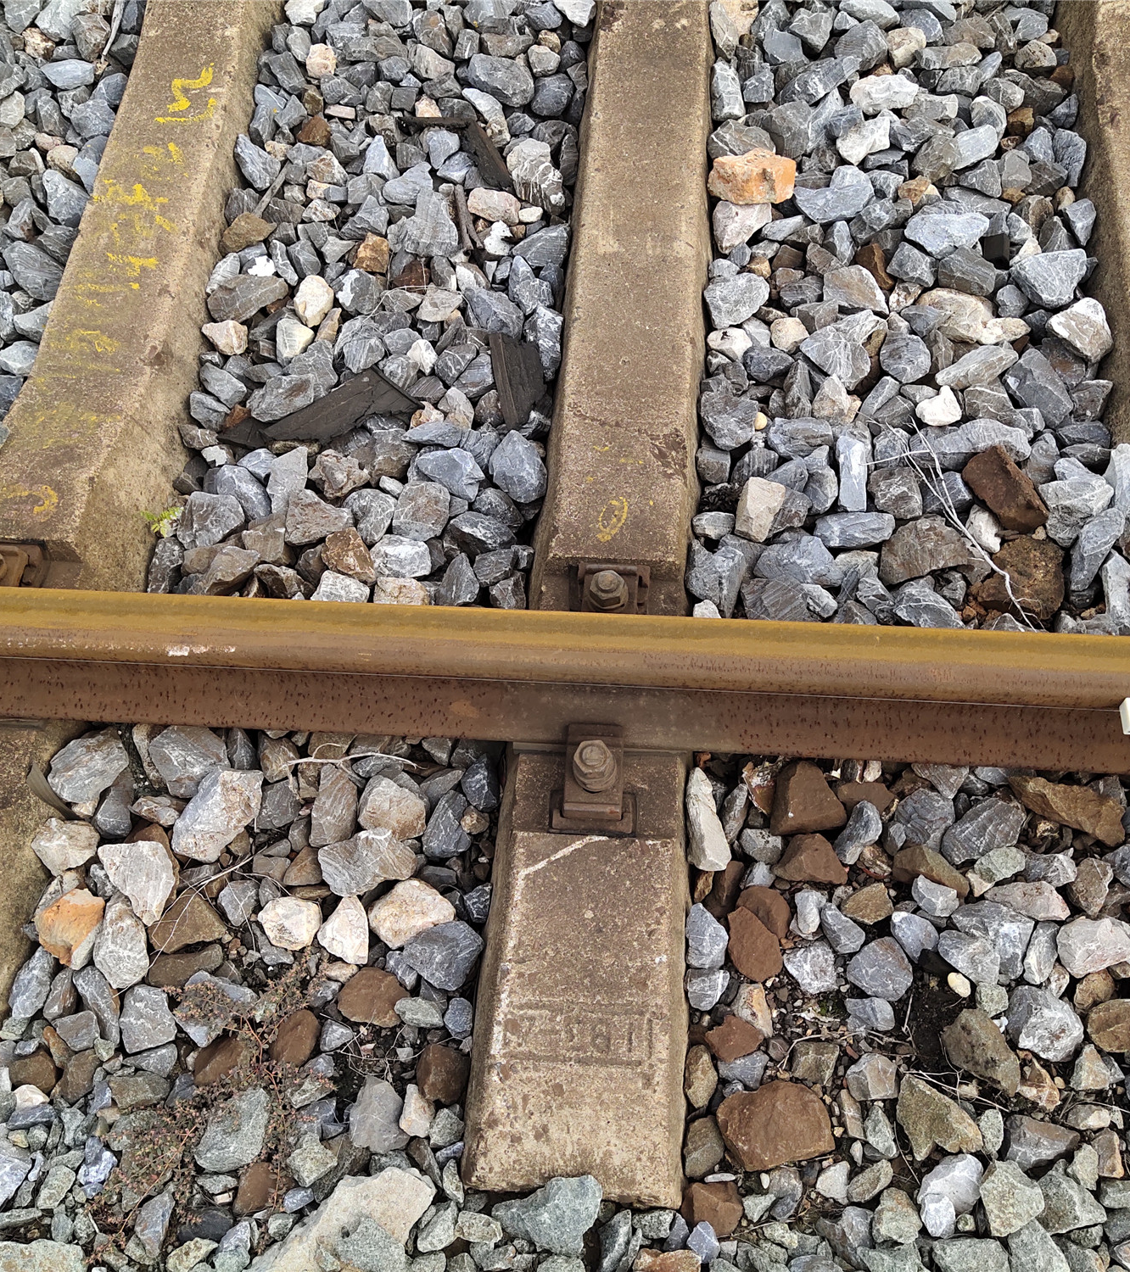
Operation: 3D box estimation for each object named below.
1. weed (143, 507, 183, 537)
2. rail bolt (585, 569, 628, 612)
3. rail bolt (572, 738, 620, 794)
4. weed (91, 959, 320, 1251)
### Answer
[{"bbox_3d":[-0.517,-0.147,1.576,0.045,0.035,0.035,3,62,6],"label":"weed"},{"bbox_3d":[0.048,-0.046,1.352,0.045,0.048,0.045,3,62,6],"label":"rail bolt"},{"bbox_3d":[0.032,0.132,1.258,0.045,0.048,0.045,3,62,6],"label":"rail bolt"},{"bbox_3d":[-0.362,0.472,1.244,0.210,0.060,0.255,3,62,6],"label":"weed"}]

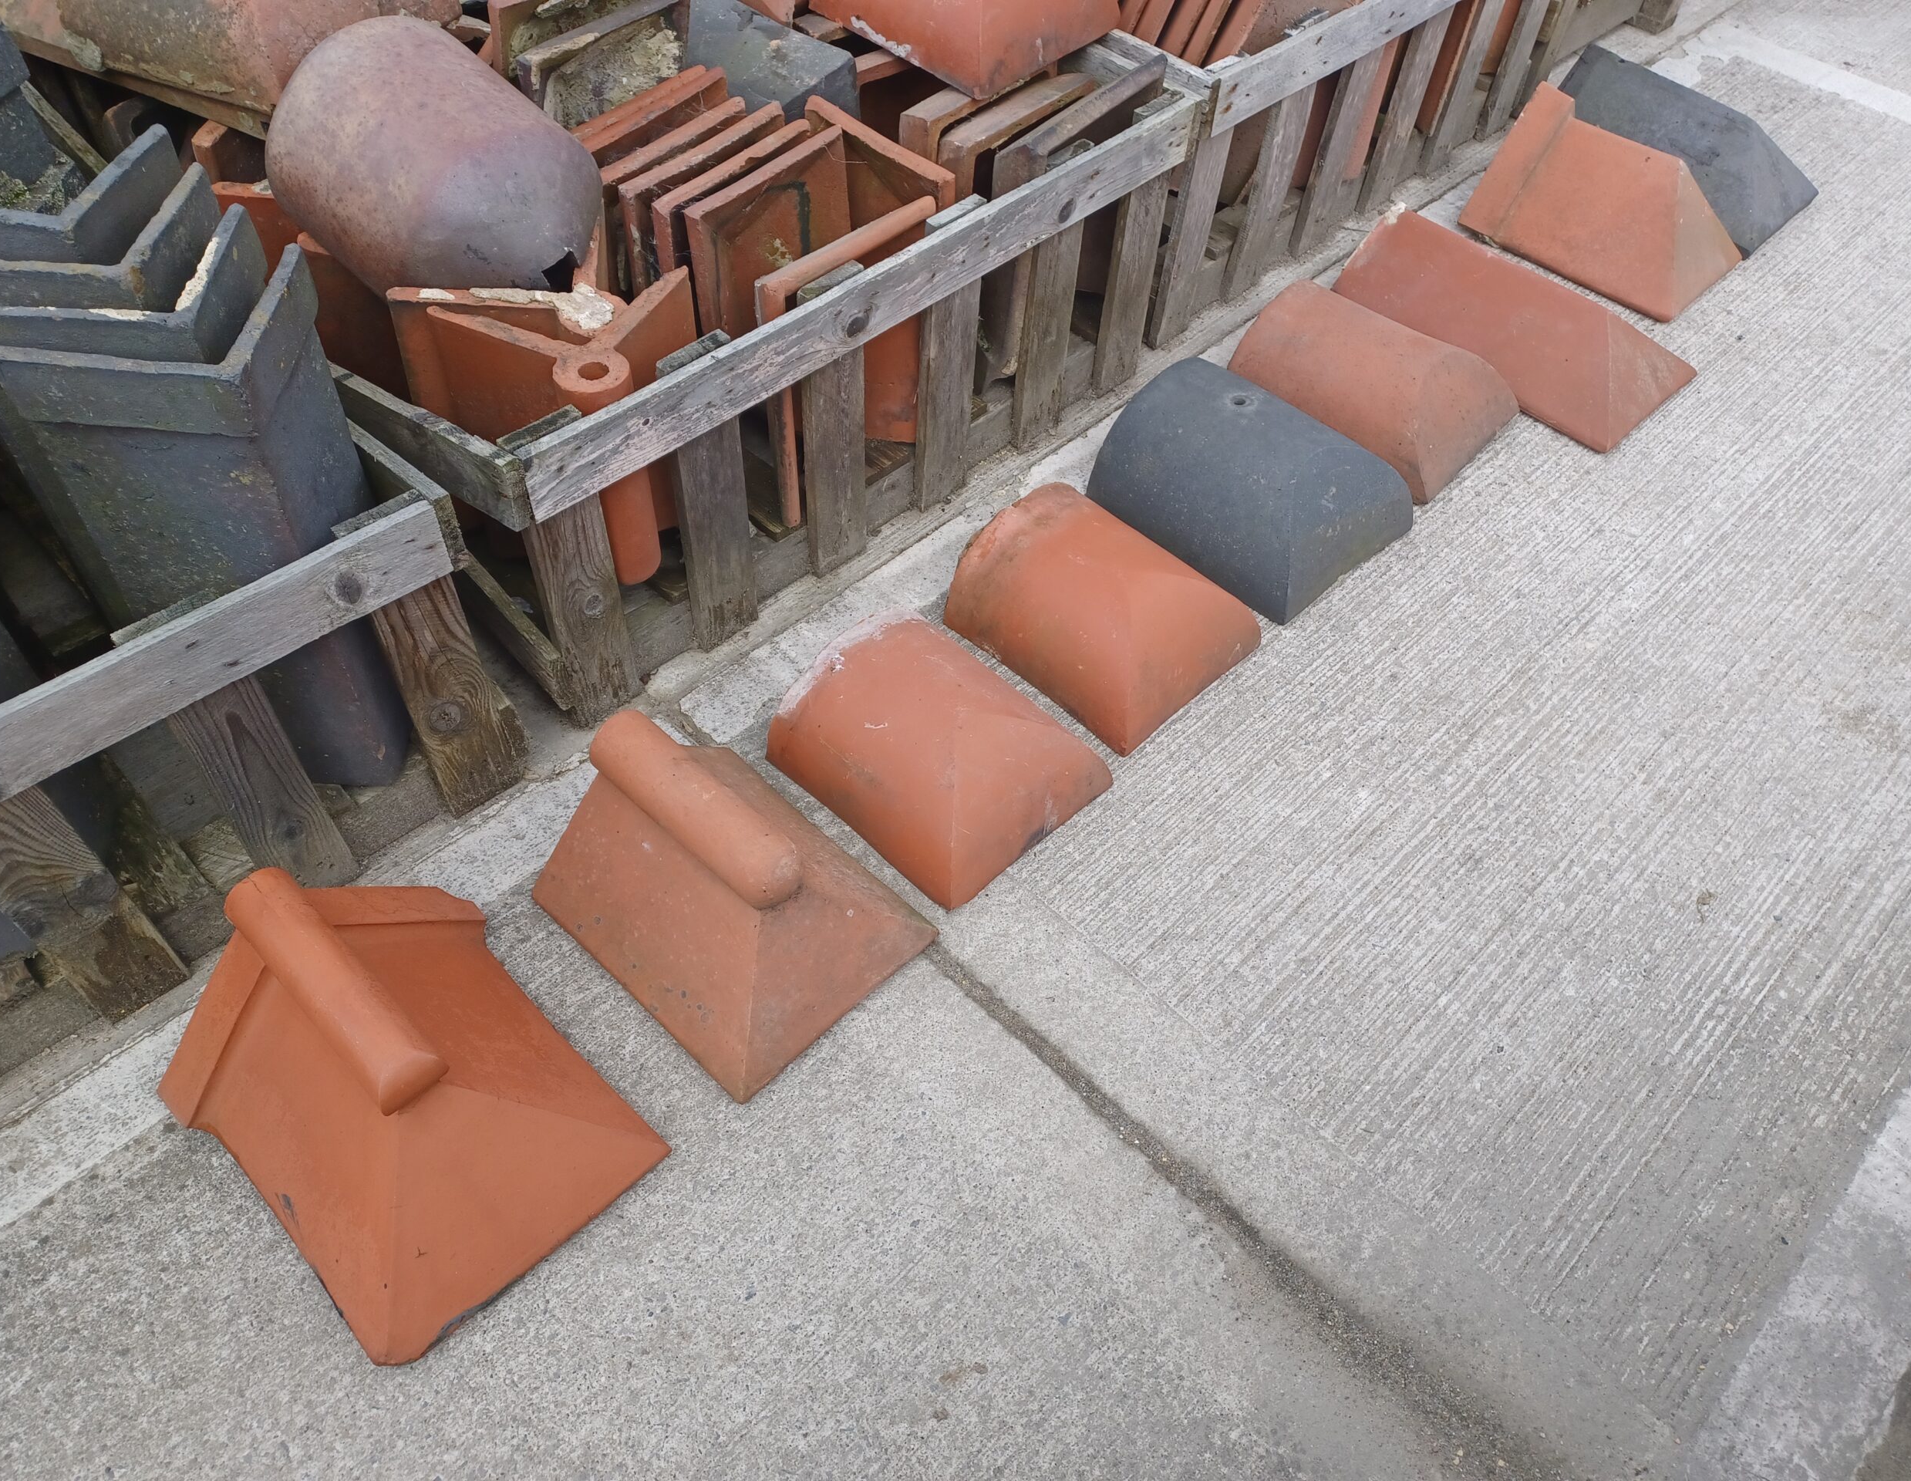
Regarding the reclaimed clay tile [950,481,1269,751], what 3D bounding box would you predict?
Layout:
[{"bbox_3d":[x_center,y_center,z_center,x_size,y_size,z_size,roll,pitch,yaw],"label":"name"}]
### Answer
[{"bbox_3d":[0.175,-0.166,1.607,0.278,0.123,0.251,38,57,26],"label":"reclaimed clay tile"}]

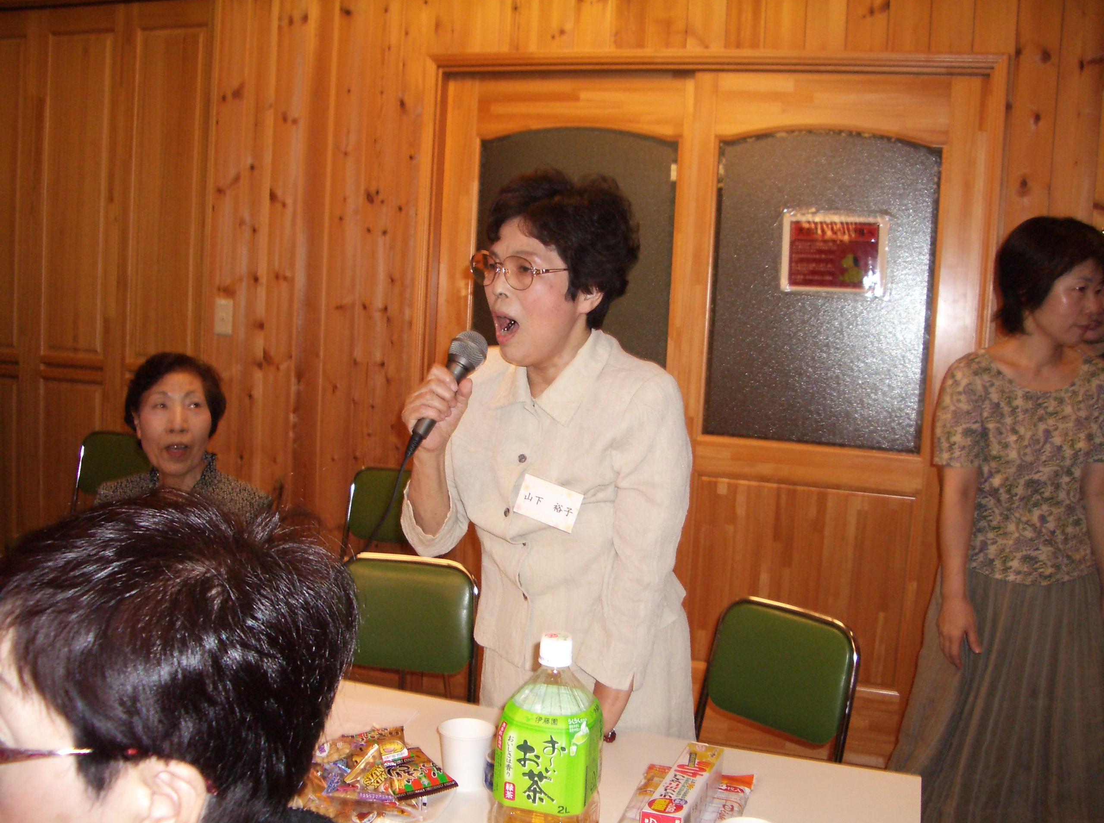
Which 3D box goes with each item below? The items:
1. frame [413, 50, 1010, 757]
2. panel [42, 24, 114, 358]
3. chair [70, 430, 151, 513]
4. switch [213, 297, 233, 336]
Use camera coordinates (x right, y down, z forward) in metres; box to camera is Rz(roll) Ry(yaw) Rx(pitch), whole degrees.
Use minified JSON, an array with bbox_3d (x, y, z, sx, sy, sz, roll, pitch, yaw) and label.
[{"bbox_3d":[0.378,-0.017,3.316,1.690,2.050,0.130,5,5,16],"label":"frame"},{"bbox_3d":[-1.649,-0.755,3.862,0.280,1.140,0.030,5,5,16],"label":"panel"},{"bbox_3d":[-1.431,0.488,3.530,0.410,0.800,0.470,3,5,0],"label":"chair"},{"bbox_3d":[-1.090,-0.312,3.695,0.070,0.120,0.012,5,5,16],"label":"switch"}]

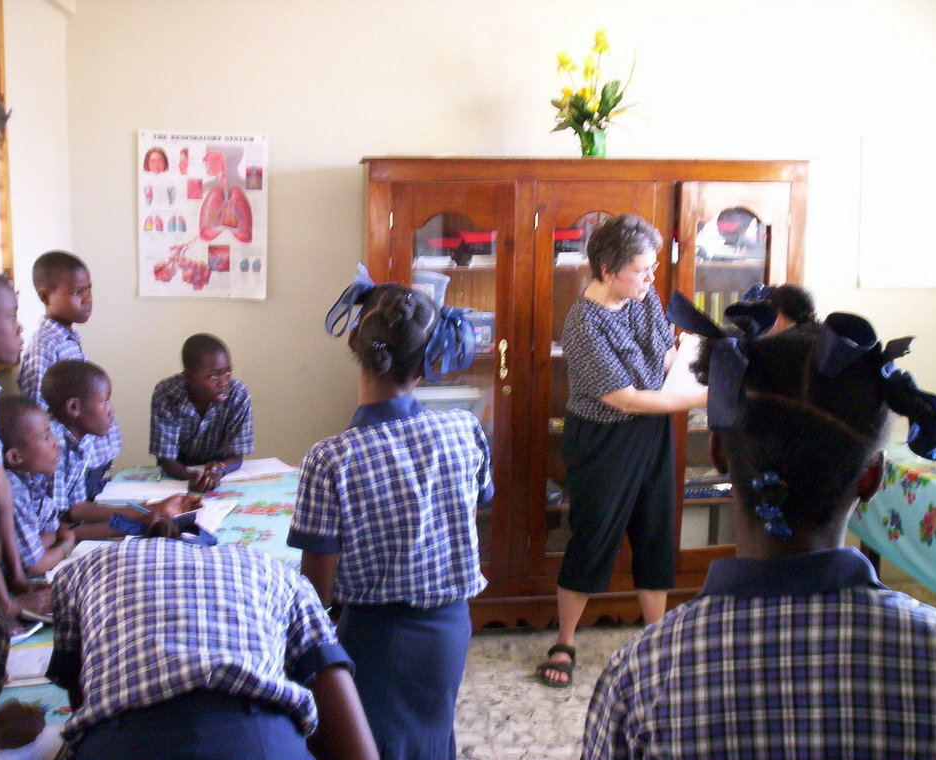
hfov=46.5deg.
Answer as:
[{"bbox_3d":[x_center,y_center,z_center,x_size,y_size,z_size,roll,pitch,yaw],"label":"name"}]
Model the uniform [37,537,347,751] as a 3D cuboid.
[{"bbox_3d":[-0.443,0.477,1.779,0.460,0.270,0.420,-1,38,-13],"label":"uniform"}]

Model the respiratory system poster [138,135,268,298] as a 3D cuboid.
[{"bbox_3d":[-1.028,-0.641,4.241,0.500,0.645,0.010,1,7,-8],"label":"respiratory system poster"}]

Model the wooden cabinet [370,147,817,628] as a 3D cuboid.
[{"bbox_3d":[0.433,0.052,4.356,1.694,1.811,0.370,-1,8,-8],"label":"wooden cabinet"}]

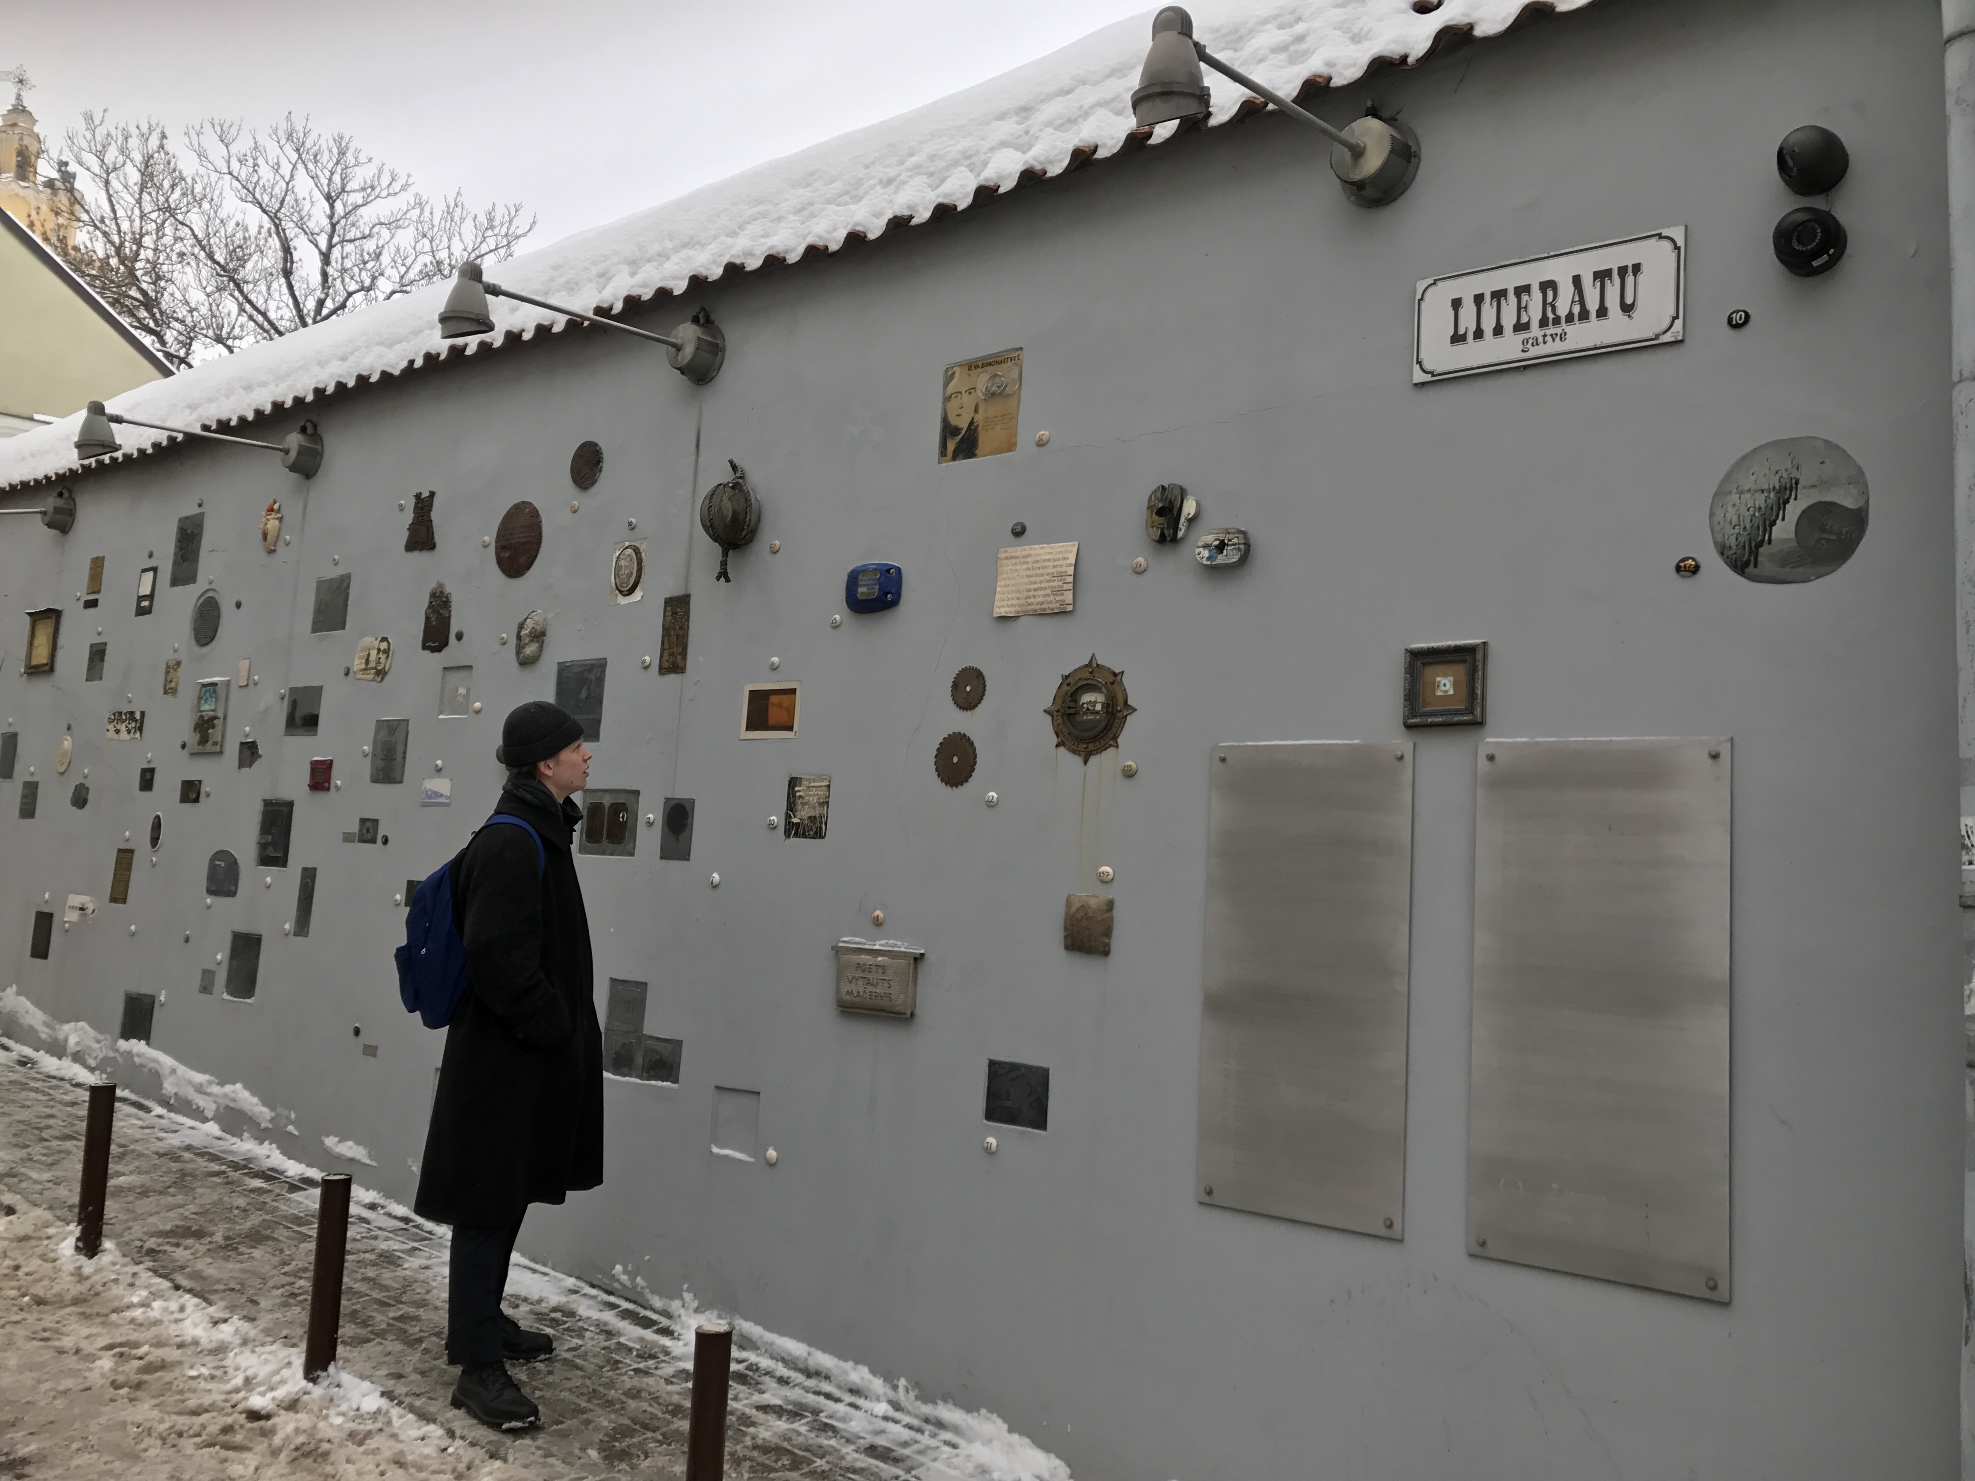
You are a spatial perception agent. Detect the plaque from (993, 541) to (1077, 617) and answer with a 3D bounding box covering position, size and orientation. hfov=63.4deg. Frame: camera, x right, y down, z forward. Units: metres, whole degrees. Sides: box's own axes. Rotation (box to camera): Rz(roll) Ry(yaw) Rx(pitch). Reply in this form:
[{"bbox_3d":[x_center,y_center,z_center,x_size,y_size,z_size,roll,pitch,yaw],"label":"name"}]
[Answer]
[{"bbox_3d":[0.129,-0.445,4.427,0.269,0.189,0.015,-1,-6,38],"label":"plaque"}]

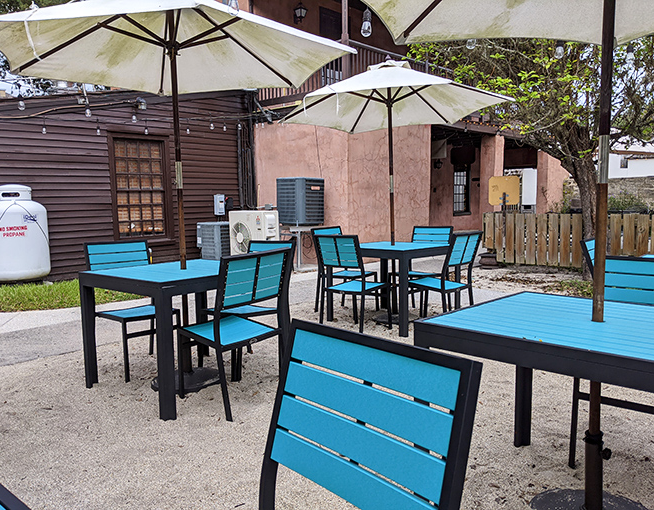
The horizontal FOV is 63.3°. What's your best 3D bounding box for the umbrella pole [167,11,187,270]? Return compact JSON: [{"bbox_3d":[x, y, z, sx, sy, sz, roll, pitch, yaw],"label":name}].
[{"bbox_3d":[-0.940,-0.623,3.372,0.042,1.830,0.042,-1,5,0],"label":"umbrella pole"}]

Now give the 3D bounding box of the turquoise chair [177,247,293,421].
[{"bbox_3d":[-0.545,0.424,3.108,0.460,0.885,0.560,-6,7,-42],"label":"turquoise chair"}]

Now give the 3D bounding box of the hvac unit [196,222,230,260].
[{"bbox_3d":[-1.853,-0.223,9.100,0.600,0.680,0.620,5,8,45],"label":"hvac unit"}]

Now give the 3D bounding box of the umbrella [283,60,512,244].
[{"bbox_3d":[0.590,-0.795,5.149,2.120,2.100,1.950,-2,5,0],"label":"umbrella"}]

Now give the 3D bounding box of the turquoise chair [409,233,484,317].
[{"bbox_3d":[1.030,0.241,4.830,0.460,0.885,0.560,-6,7,-43],"label":"turquoise chair"}]

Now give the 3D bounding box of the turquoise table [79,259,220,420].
[{"bbox_3d":[-0.922,0.467,3.474,0.920,0.740,0.920,4,7,40],"label":"turquoise table"}]

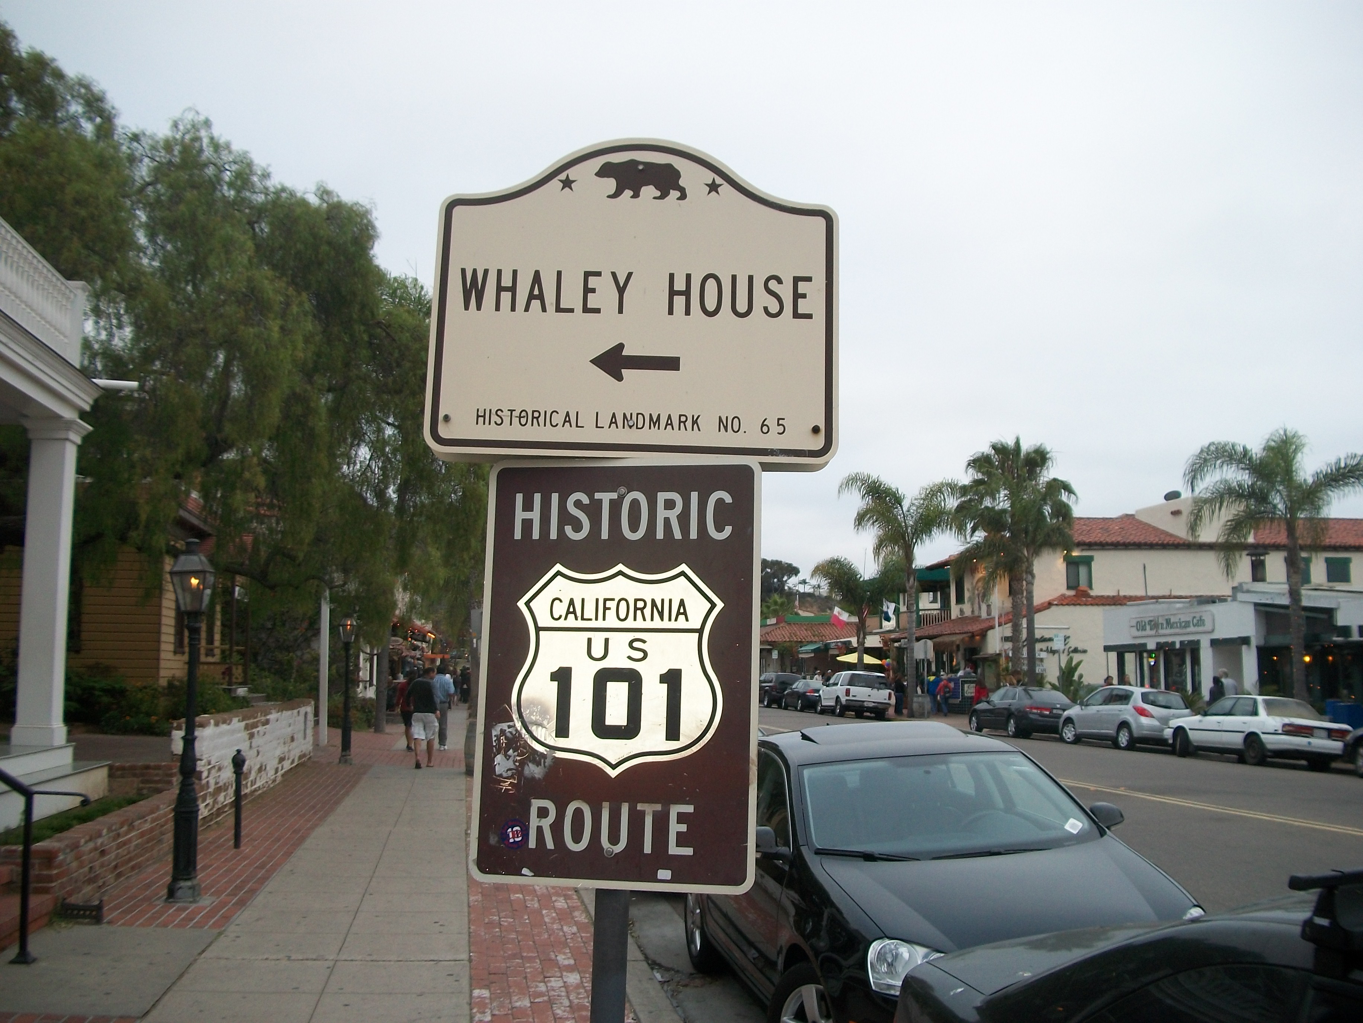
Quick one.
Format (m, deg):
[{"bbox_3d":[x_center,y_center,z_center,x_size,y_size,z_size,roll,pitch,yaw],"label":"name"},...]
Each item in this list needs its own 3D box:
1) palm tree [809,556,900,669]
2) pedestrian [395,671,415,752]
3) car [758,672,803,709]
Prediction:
[{"bbox_3d":[7.921,5.449,57.422,4.100,6.892,4.100,1,-7,-10],"label":"palm tree"},{"bbox_3d":[-5.530,4.031,25.686,0.480,1.640,0.500,1,-6,-10],"label":"pedestrian"},{"bbox_3d":[5.197,9.596,67.644,1.840,1.790,4.800,4,-8,-9],"label":"car"}]

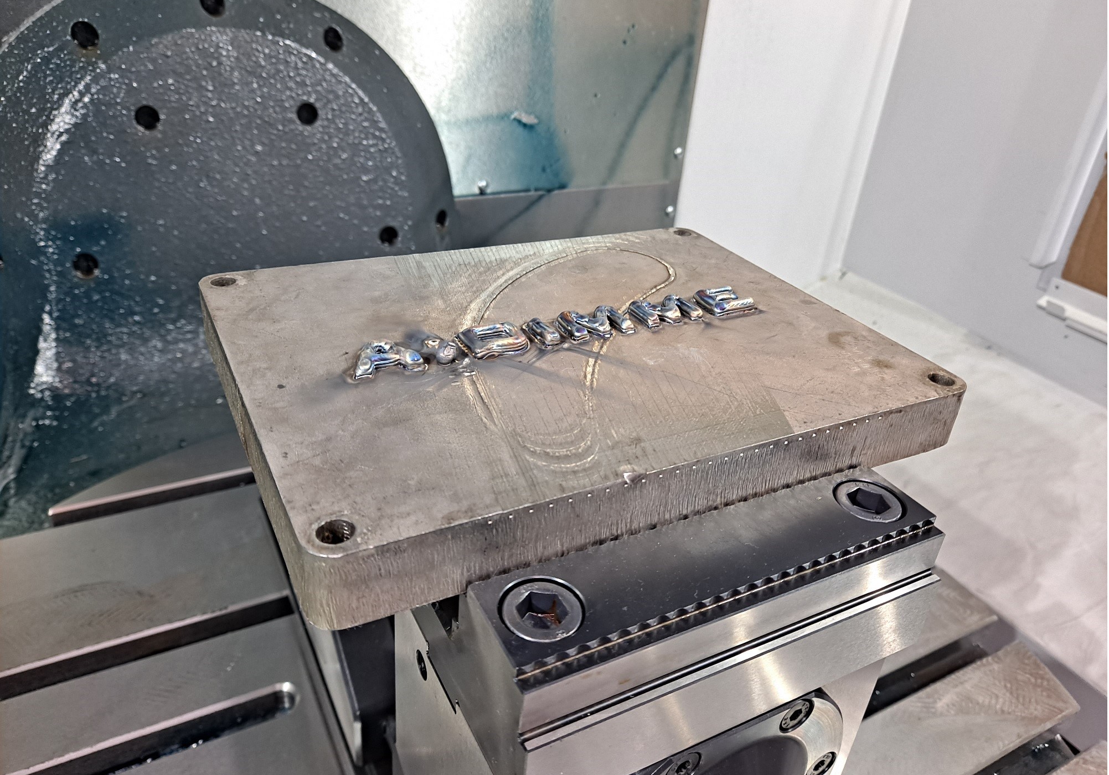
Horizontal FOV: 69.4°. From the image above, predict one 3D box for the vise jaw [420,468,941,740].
[{"bbox_3d":[0.040,0.048,0.201,0.125,0.021,0.038,-11,34,-27],"label":"vise jaw"}]

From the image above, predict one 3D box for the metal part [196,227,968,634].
[{"bbox_3d":[0.004,-0.010,0.254,0.197,0.022,0.144,-11,34,-27],"label":"metal part"}]

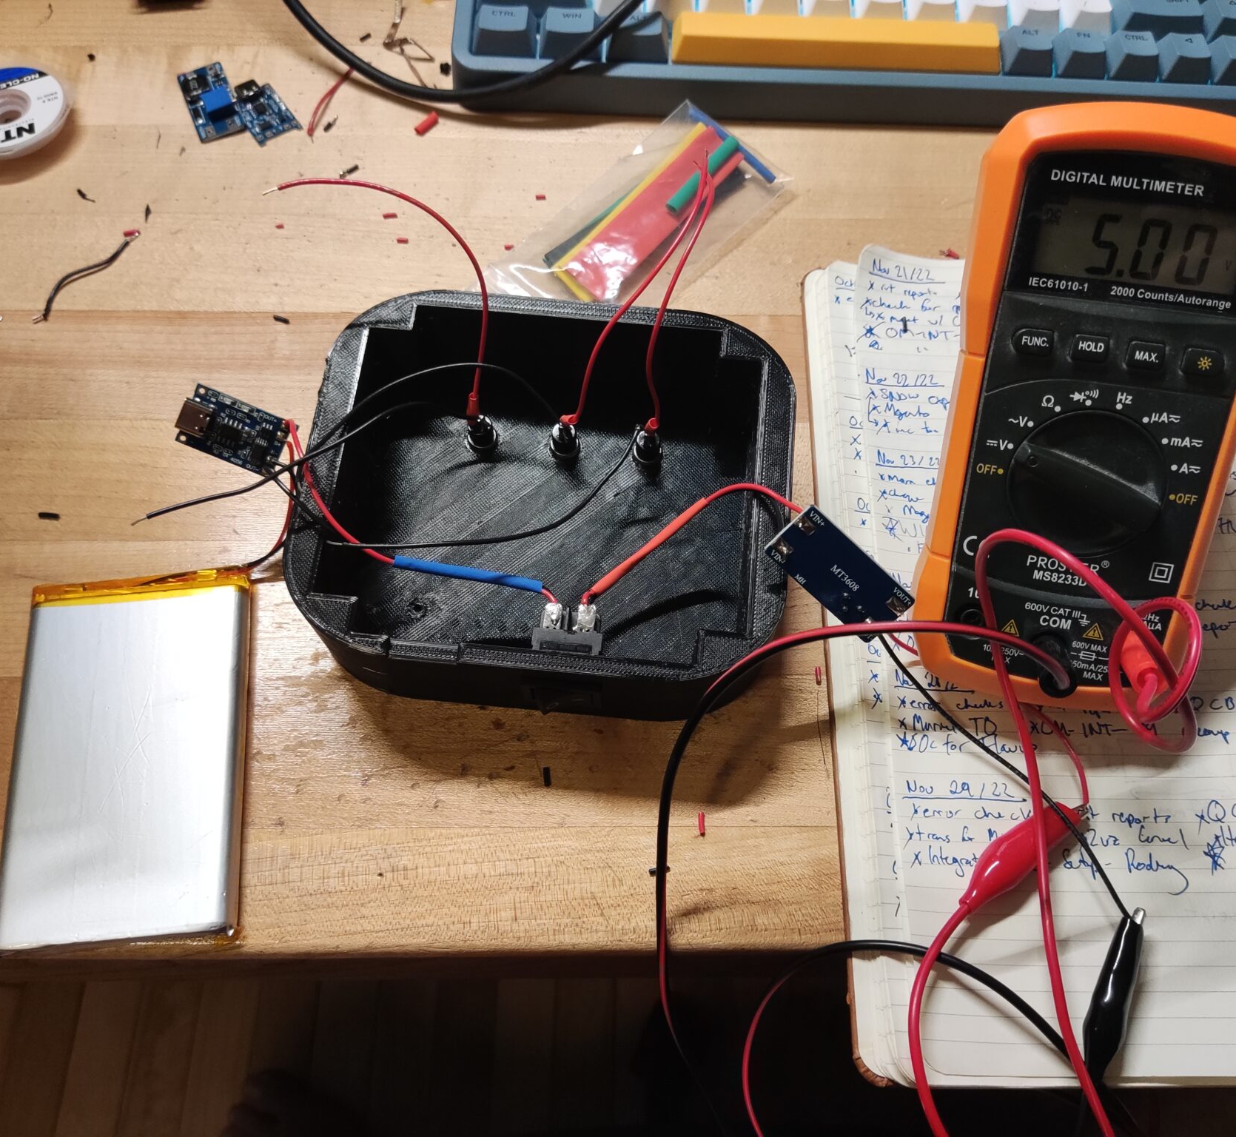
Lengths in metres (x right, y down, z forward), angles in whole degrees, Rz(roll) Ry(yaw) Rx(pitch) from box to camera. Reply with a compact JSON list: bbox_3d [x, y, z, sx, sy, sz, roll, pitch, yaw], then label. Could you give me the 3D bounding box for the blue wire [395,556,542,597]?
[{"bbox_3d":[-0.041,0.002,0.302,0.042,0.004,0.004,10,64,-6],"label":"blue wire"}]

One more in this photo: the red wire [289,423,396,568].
[{"bbox_3d":[-0.080,-0.019,0.307,0.010,0.025,0.045,-38,73,-14],"label":"red wire"}]

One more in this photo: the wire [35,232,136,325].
[{"bbox_3d":[-0.184,-0.102,0.379,0.007,0.004,0.049,35,68,15],"label":"wire"}]

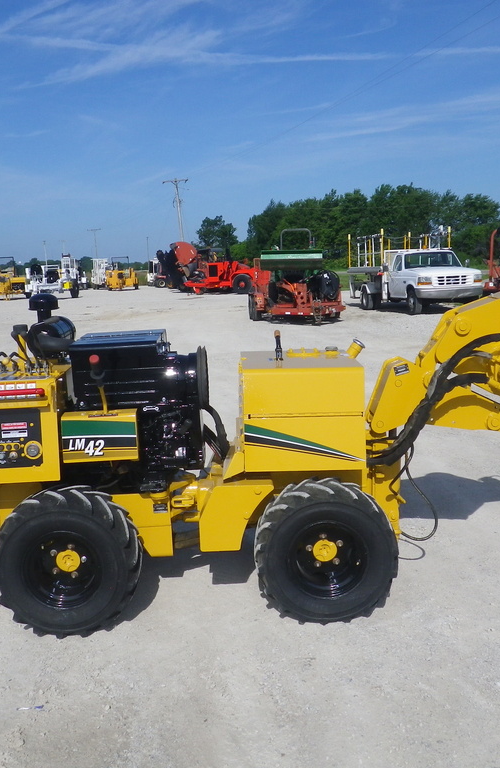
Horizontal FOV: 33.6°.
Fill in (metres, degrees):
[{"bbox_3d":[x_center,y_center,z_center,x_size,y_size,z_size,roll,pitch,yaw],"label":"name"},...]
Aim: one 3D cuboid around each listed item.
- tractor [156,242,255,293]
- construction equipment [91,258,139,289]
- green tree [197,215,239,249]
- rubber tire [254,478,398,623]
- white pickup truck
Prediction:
[{"bbox_3d":[-2.651,-6.727,48.523,5.900,3.000,2.300,-2,8,-2],"label":"tractor"},{"bbox_3d":[-10.217,-8.383,63.399,2.600,2.550,3.800,-3,8,-3],"label":"construction equipment"},{"bbox_3d":[-4.407,-19.026,113.426,6.000,9.000,6.000,-2,8,0],"label":"green tree"},{"bbox_3d":[0.348,0.764,3.880,0.660,0.660,0.300,-2,8,-1],"label":"rubber tire"},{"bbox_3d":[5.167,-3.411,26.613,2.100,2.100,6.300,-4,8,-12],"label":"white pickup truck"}]

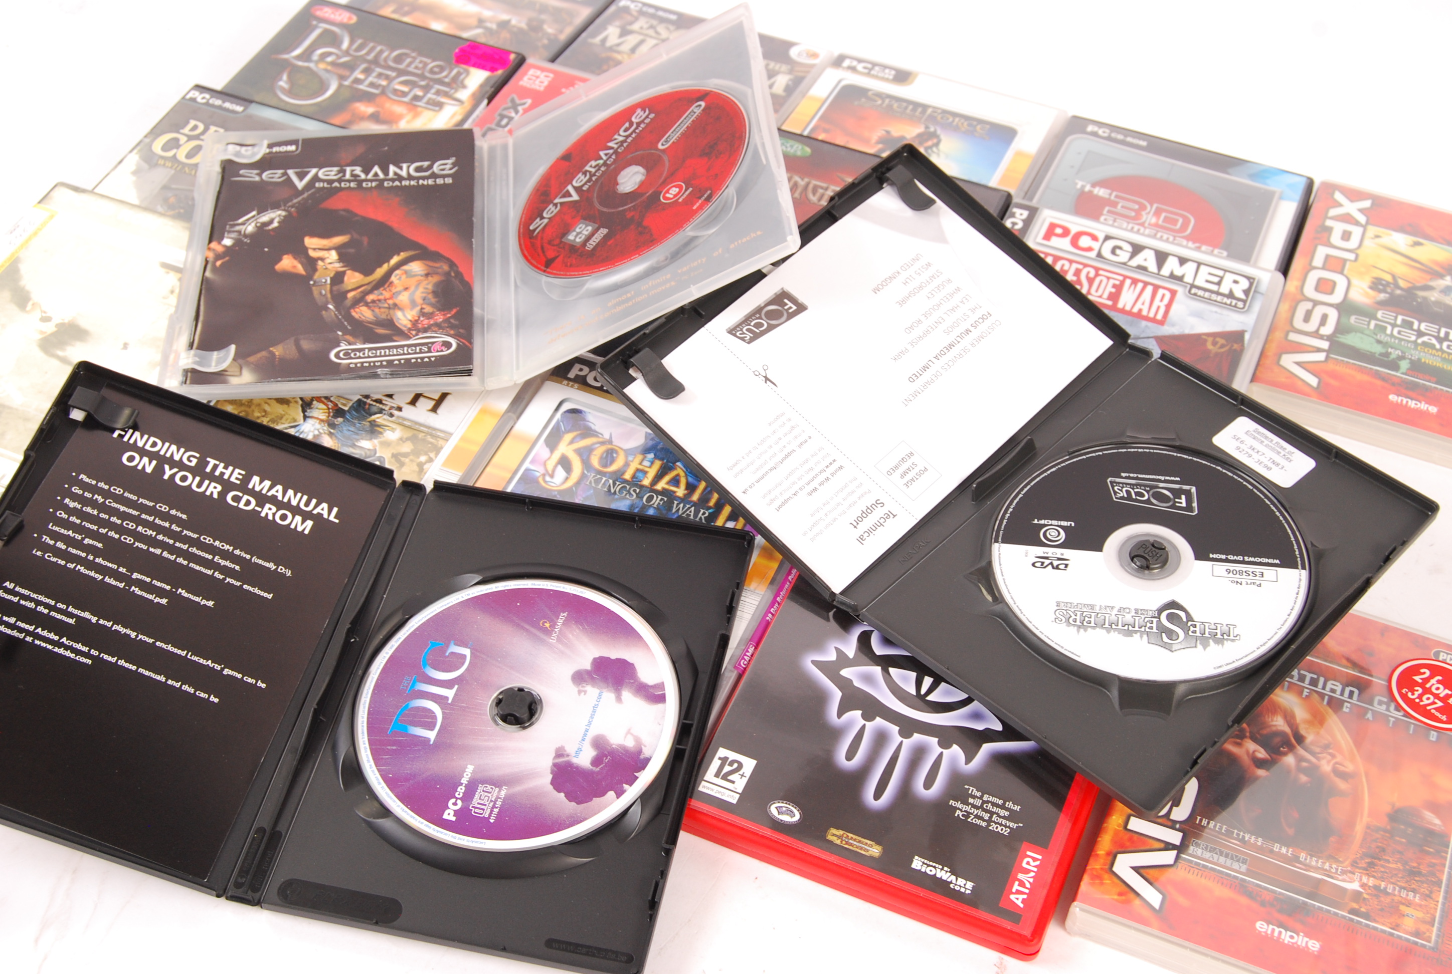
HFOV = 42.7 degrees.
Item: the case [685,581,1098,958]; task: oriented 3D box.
[{"bbox_3d":[0.080,0.078,0.721,0.135,0.015,0.190,18,48,14],"label":"case"}]

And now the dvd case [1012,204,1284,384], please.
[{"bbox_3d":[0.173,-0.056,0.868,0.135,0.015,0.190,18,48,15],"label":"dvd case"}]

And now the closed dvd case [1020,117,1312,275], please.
[{"bbox_3d":[0.213,-0.120,0.945,0.135,0.015,0.190,18,45,15],"label":"closed dvd case"}]

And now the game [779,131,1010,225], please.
[{"bbox_3d":[0.047,-0.102,0.907,0.135,0.015,0.190,18,49,14],"label":"game"}]

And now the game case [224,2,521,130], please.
[{"bbox_3d":[-0.210,-0.189,0.989,0.135,0.015,0.190,18,50,14],"label":"game case"}]

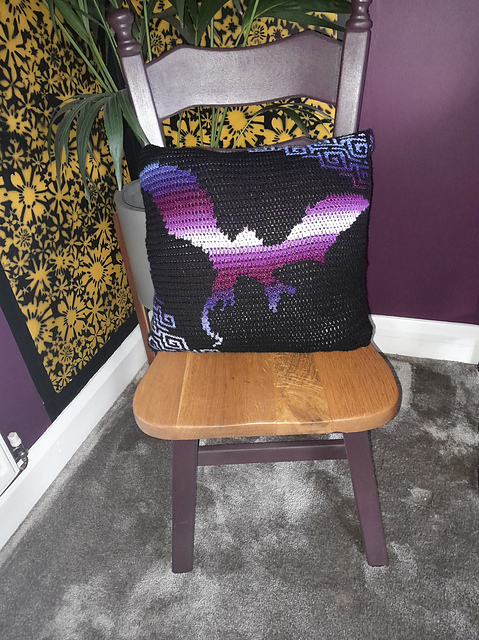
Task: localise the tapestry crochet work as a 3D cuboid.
[{"bbox_3d":[0.032,-0.133,0.930,0.425,0.400,0.135,-1,12,6],"label":"tapestry crochet work"}]

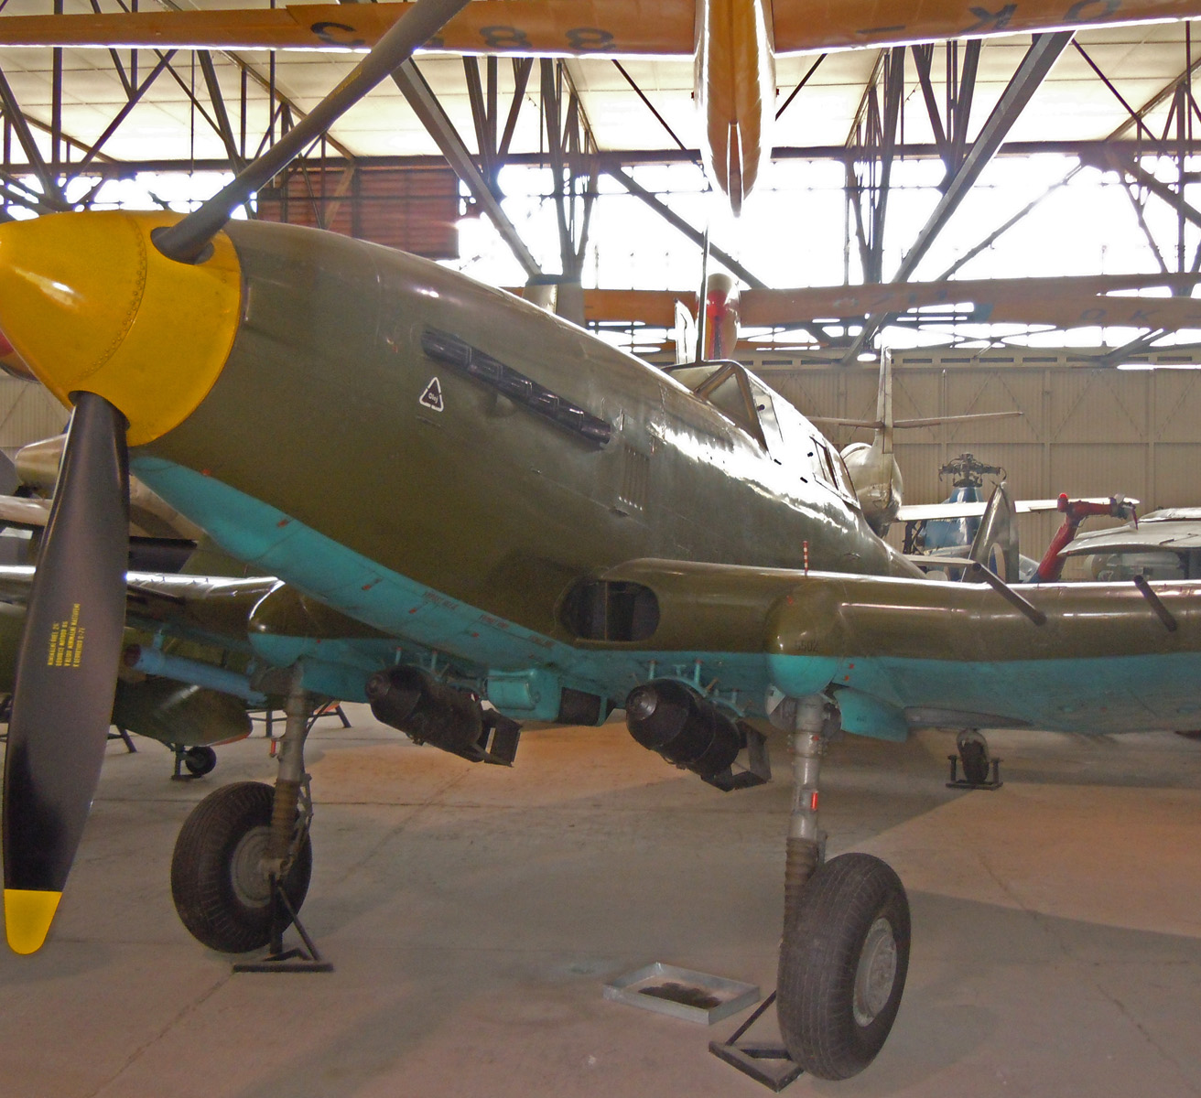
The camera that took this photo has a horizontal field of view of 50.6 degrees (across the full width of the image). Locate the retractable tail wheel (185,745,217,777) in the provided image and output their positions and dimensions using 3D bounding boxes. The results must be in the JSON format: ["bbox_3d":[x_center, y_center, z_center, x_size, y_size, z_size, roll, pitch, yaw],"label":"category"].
[{"bbox_3d":[-3.550,1.890,11.300,0.280,0.280,0.120,0,-2,5],"label":"retractable tail wheel"}]

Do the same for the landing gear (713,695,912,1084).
[{"bbox_3d":[0.768,1.215,4.630,0.540,1.340,0.800,-1,-2,32],"label":"landing gear"}]

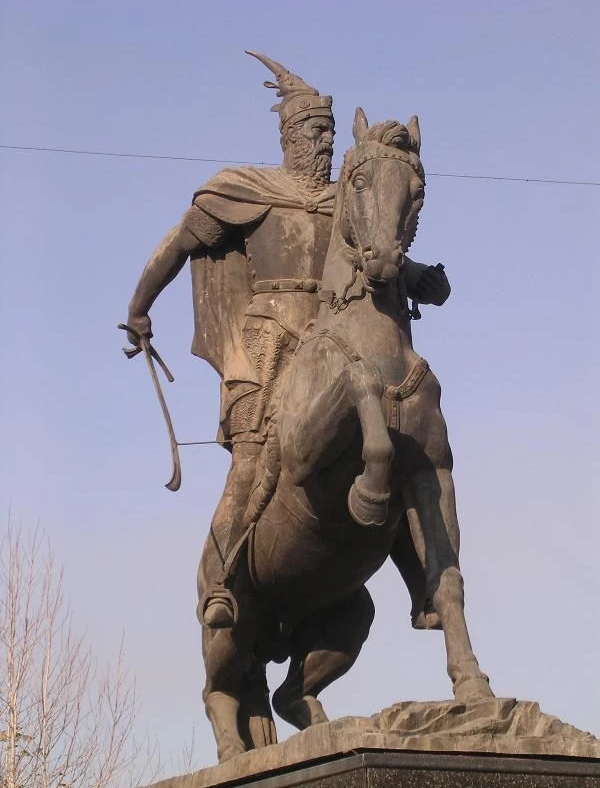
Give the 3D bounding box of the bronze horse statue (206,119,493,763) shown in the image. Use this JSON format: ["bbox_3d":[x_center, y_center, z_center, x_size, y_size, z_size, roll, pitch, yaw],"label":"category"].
[{"bbox_3d":[0.185,0.269,16.102,1.050,3.694,2.800,6,-17,-25],"label":"bronze horse statue"}]

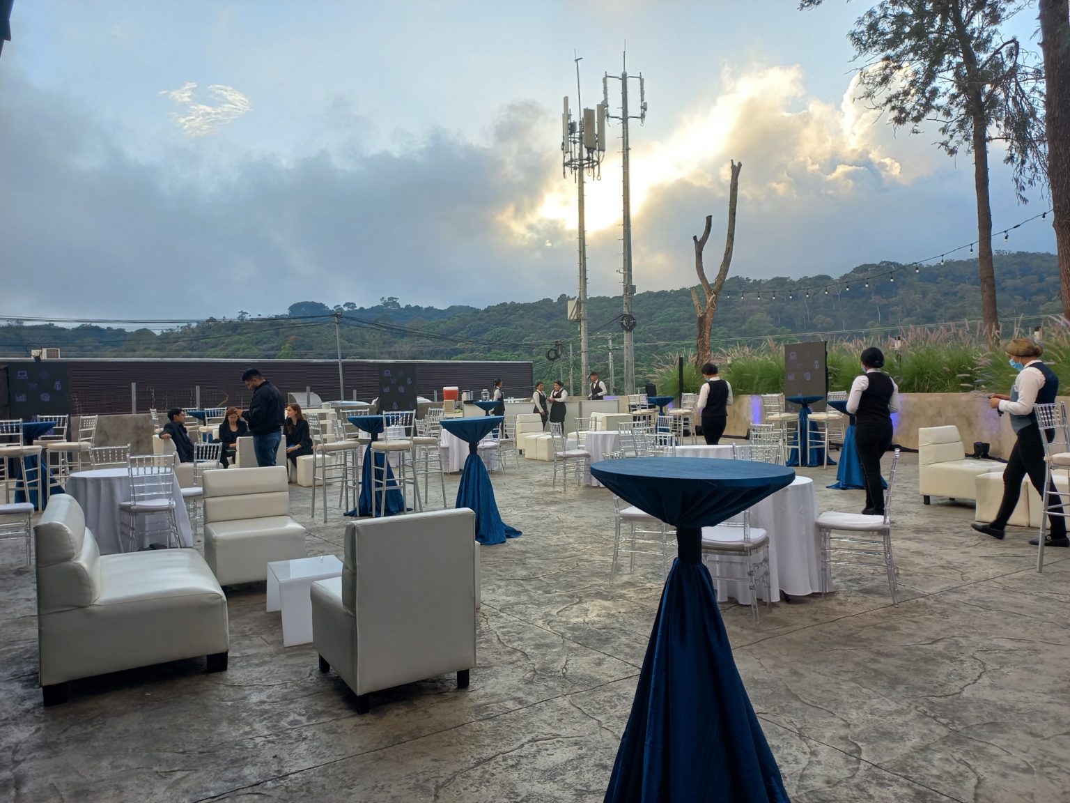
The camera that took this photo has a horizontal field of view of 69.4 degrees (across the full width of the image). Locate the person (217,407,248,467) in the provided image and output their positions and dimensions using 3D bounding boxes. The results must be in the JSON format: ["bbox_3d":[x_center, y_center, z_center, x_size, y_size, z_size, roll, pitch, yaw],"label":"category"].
[{"bbox_3d":[-4.589,0.691,11.800,0.500,1.170,0.750,-2,1,-27],"label":"person"}]

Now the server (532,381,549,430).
[{"bbox_3d":[0.143,0.222,20.306,0.360,1.570,0.480,-1,1,41],"label":"server"}]

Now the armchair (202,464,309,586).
[{"bbox_3d":[-2.043,0.914,5.600,0.580,0.810,0.690,-2,1,-28],"label":"armchair"}]

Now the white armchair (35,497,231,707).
[{"bbox_3d":[-2.131,0.926,4.081,0.771,0.787,1.230,-2,1,-30],"label":"white armchair"}]

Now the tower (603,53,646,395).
[{"bbox_3d":[3.697,-6.934,31.500,1.800,14.600,1.200,-1,1,0],"label":"tower"}]

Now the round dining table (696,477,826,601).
[{"bbox_3d":[1.442,0.860,4.965,0.900,0.710,0.900,-1,1,0],"label":"round dining table"}]

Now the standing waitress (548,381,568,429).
[{"bbox_3d":[0.615,0.210,20.306,0.500,1.570,0.420,-1,1,40],"label":"standing waitress"}]

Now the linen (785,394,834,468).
[{"bbox_3d":[4.592,0.487,13.000,0.760,1.080,0.740,-1,1,19],"label":"linen"}]

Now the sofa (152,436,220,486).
[{"bbox_3d":[-4.969,0.886,11.113,0.790,0.790,0.750,-2,1,-36],"label":"sofa"}]

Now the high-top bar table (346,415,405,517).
[{"bbox_3d":[-1.823,0.723,8.842,0.700,1.080,0.690,-2,1,-12],"label":"high-top bar table"}]

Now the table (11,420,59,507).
[{"bbox_3d":[-6.005,0.802,9.211,0.740,1.070,0.740,-1,1,0],"label":"table"}]

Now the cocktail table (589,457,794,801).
[{"bbox_3d":[0.528,0.747,2.528,0.680,1.069,0.680,-1,1,12],"label":"cocktail table"}]

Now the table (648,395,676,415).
[{"bbox_3d":[2.906,0.454,17.692,0.680,1.080,0.680,-1,1,9],"label":"table"}]

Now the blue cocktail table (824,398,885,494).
[{"bbox_3d":[4.006,0.544,9.642,0.710,1.080,0.690,-1,1,22],"label":"blue cocktail table"}]

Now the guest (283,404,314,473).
[{"bbox_3d":[-3.542,0.634,11.510,0.650,1.210,0.470,-2,1,-40],"label":"guest"}]

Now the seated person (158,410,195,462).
[{"bbox_3d":[-5.014,0.691,11.210,0.800,1.180,0.550,-2,1,-29],"label":"seated person"}]

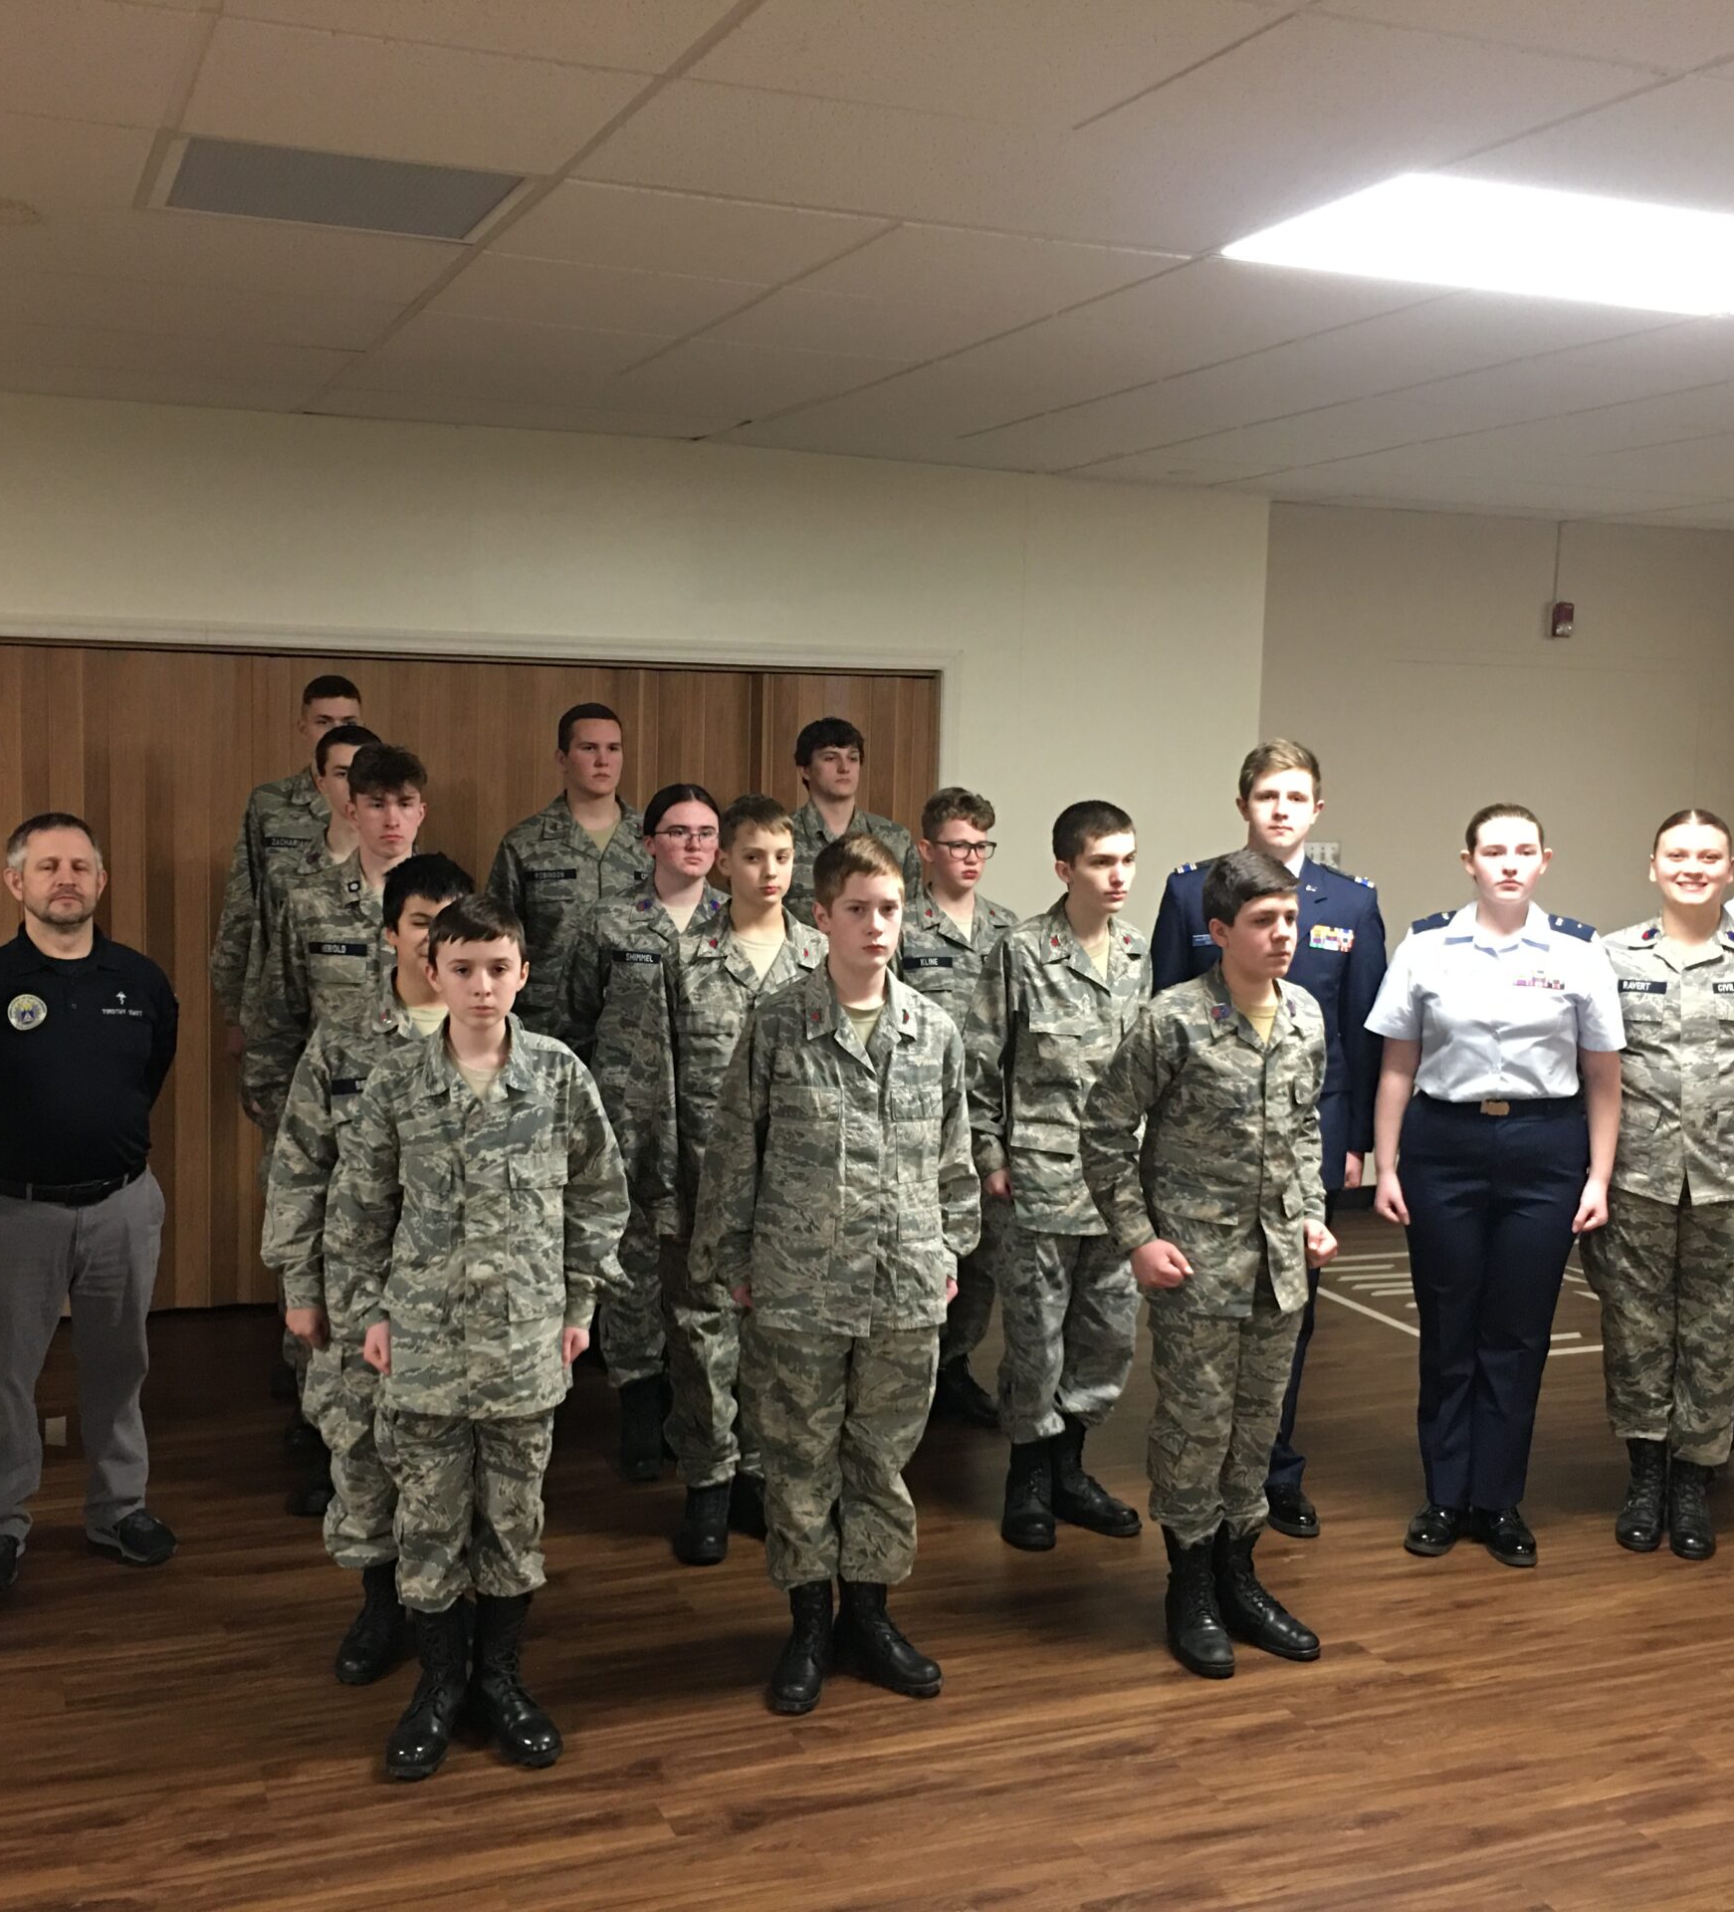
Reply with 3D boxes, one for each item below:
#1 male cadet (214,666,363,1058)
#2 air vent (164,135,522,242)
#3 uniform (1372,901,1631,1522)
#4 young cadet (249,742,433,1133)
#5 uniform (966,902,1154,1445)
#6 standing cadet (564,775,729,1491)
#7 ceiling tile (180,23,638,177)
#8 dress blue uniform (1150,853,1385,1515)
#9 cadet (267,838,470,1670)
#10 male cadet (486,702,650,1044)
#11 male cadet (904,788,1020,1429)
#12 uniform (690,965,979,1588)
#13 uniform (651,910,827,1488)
[{"bbox_3d":[-1.449,0.205,5.762,0.550,1.905,0.350,-2,7,-23],"label":"male cadet"},{"bbox_3d":[-0.902,-1.325,3.679,0.561,0.030,0.522,-1,6,-23],"label":"air vent"},{"bbox_3d":[1.413,0.587,4.801,0.560,1.407,0.300,3,6,13],"label":"uniform"},{"bbox_3d":[-1.122,0.381,4.949,0.530,1.738,0.340,-2,7,-23],"label":"young cadet"},{"bbox_3d":[0.436,0.489,4.818,0.480,1.247,0.290,-2,7,-23],"label":"uniform"},{"bbox_3d":[-0.497,0.418,5.203,0.470,1.655,0.310,-1,6,-22],"label":"standing cadet"},{"bbox_3d":[-0.676,-1.246,3.106,0.605,0.020,0.605,-1,6,-22],"label":"ceiling tile"},{"bbox_3d":[0.928,0.519,4.913,0.550,1.505,0.310,0,6,-14],"label":"dress blue uniform"},{"bbox_3d":[-0.888,0.582,4.032,0.500,1.538,0.320,-1,6,-19],"label":"cadet"},{"bbox_3d":[-0.752,0.270,5.619,0.530,1.850,0.330,-1,6,-22],"label":"male cadet"},{"bbox_3d":[0.223,0.387,5.557,0.480,1.646,0.330,-2,7,-23],"label":"male cadet"},{"bbox_3d":[-0.043,0.613,4.036,0.520,1.205,0.310,-1,6,-22],"label":"uniform"},{"bbox_3d":[-0.277,0.536,4.749,0.450,1.285,0.290,-1,6,-22],"label":"uniform"}]

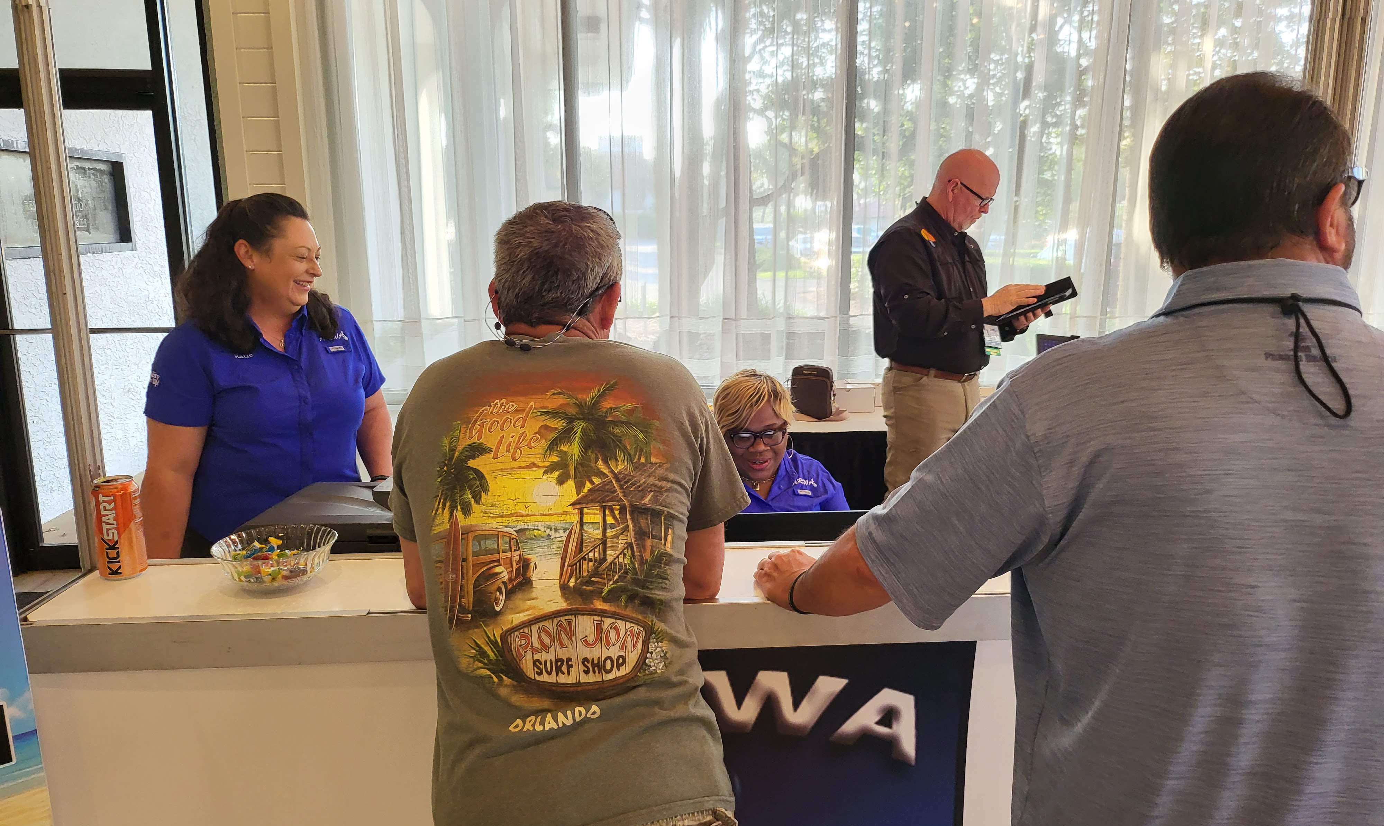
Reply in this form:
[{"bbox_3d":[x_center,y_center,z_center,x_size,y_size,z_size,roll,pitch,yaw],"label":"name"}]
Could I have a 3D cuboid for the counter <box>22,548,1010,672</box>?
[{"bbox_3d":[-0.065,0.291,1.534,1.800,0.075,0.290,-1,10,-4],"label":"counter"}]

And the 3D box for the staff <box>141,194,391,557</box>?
[{"bbox_3d":[-0.885,0.363,2.061,0.360,1.630,0.520,8,13,39],"label":"staff"}]

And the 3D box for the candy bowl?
[{"bbox_3d":[-0.653,0.232,1.512,0.184,0.062,0.184,0,10,0],"label":"candy bowl"}]

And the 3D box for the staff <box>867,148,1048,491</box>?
[{"bbox_3d":[0.816,0.091,3.025,0.520,1.790,0.500,7,13,36],"label":"staff"}]

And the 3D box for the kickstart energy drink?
[{"bbox_3d":[-0.911,0.182,1.528,0.066,0.158,0.066,-3,11,-16],"label":"kickstart energy drink"}]

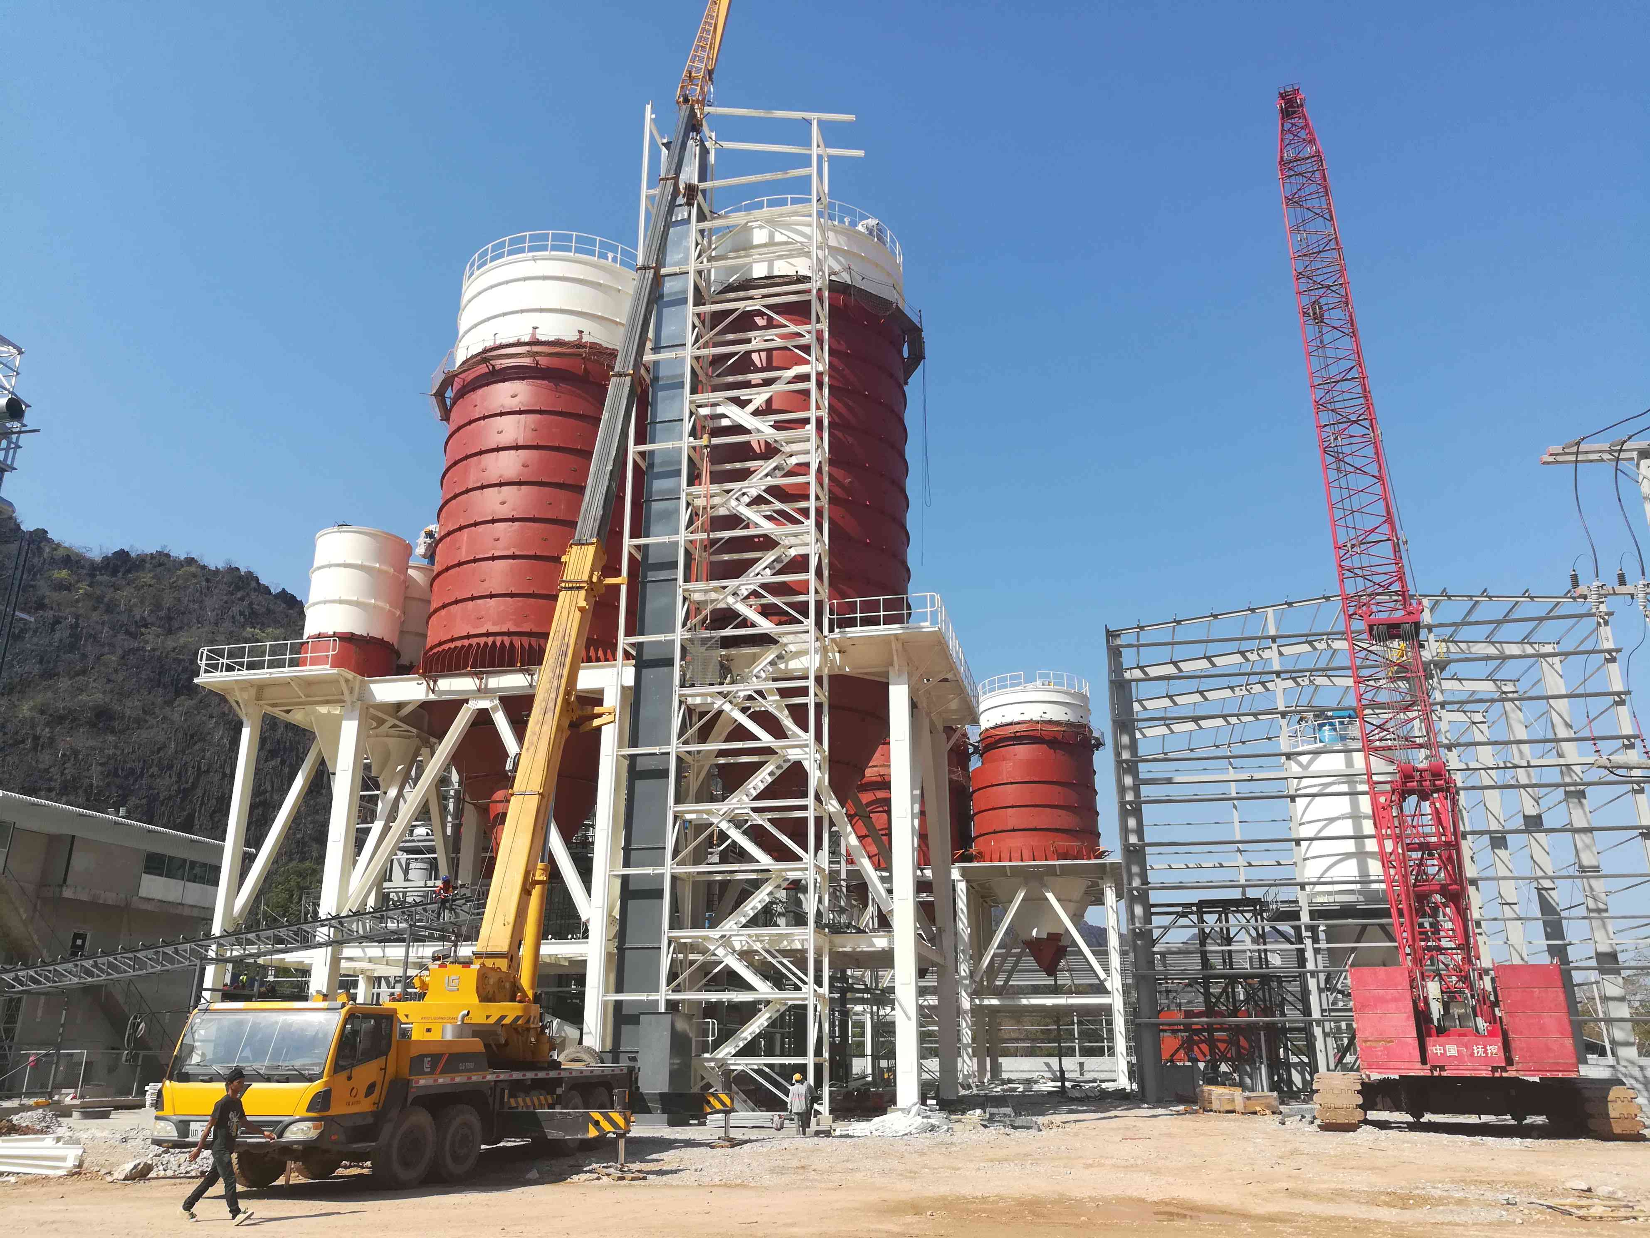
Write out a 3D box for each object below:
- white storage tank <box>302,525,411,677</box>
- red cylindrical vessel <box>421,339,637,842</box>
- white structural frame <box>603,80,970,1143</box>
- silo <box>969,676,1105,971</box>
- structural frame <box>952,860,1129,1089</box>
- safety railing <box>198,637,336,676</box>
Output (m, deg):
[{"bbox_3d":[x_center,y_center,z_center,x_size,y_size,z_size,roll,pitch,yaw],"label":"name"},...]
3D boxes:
[{"bbox_3d":[-19.894,0.156,52.402,3.900,7.148,3.900,-4,-19,11],"label":"white storage tank"},{"bbox_3d":[-11.998,-0.119,53.430,9.792,20.994,9.792,0,-19,0],"label":"red cylindrical vessel"},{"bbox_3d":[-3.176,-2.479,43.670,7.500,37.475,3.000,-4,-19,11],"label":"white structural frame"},{"bbox_3d":[15.027,14.922,88.114,8.800,20.232,8.800,-4,-19,11],"label":"silo"},{"bbox_3d":[15.063,24.468,84.941,10.800,13.617,12.200,-4,-19,11],"label":"structural frame"},{"bbox_3d":[-21.456,1.635,47.539,5.906,1.200,0.200,-4,-19,11],"label":"safety railing"}]

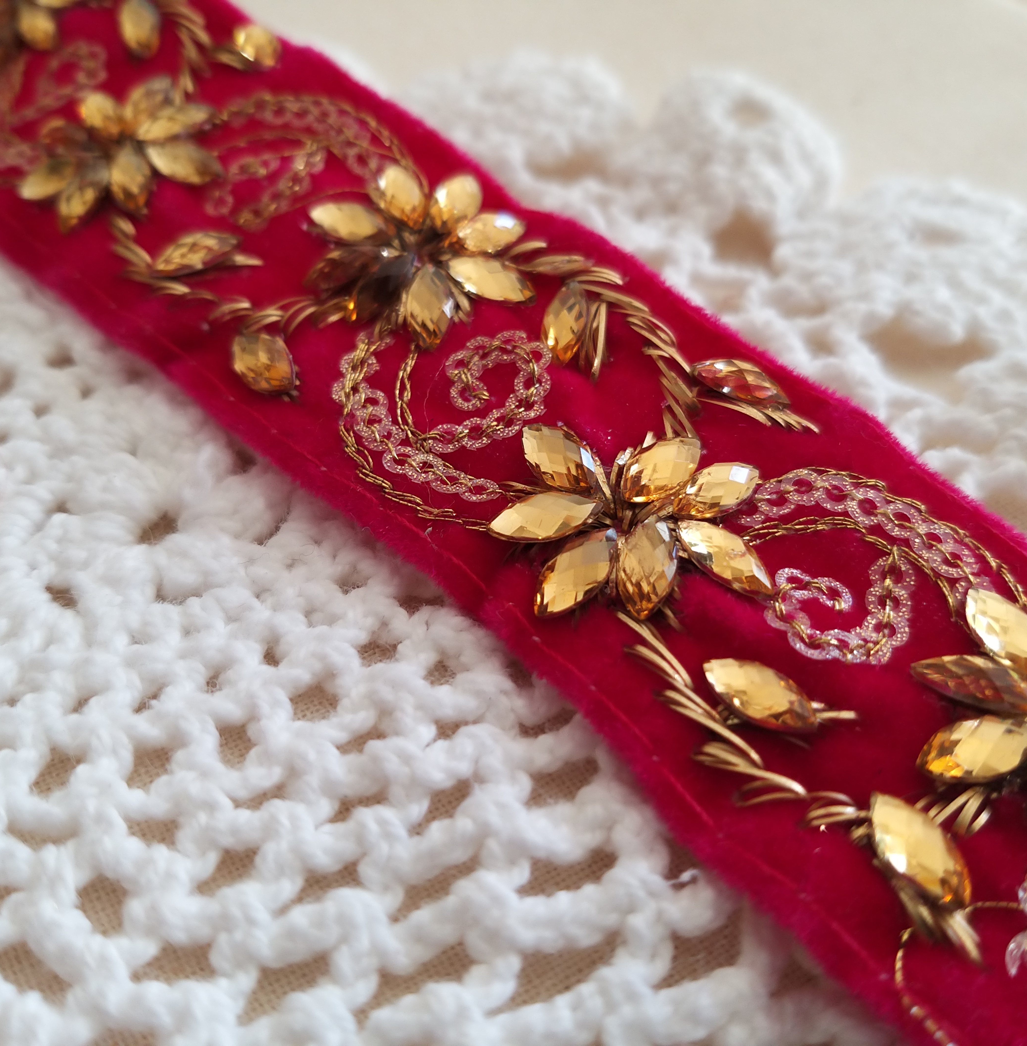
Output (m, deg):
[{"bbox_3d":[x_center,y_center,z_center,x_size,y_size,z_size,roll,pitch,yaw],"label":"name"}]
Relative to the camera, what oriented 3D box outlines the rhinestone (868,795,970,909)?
[{"bbox_3d":[0.033,0.026,0.088,0.005,0.004,0.011,-32,67,-14],"label":"rhinestone"}]

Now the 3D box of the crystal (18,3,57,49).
[{"bbox_3d":[-0.062,-0.065,0.141,0.005,0.004,0.010,-27,62,-13],"label":"crystal"}]

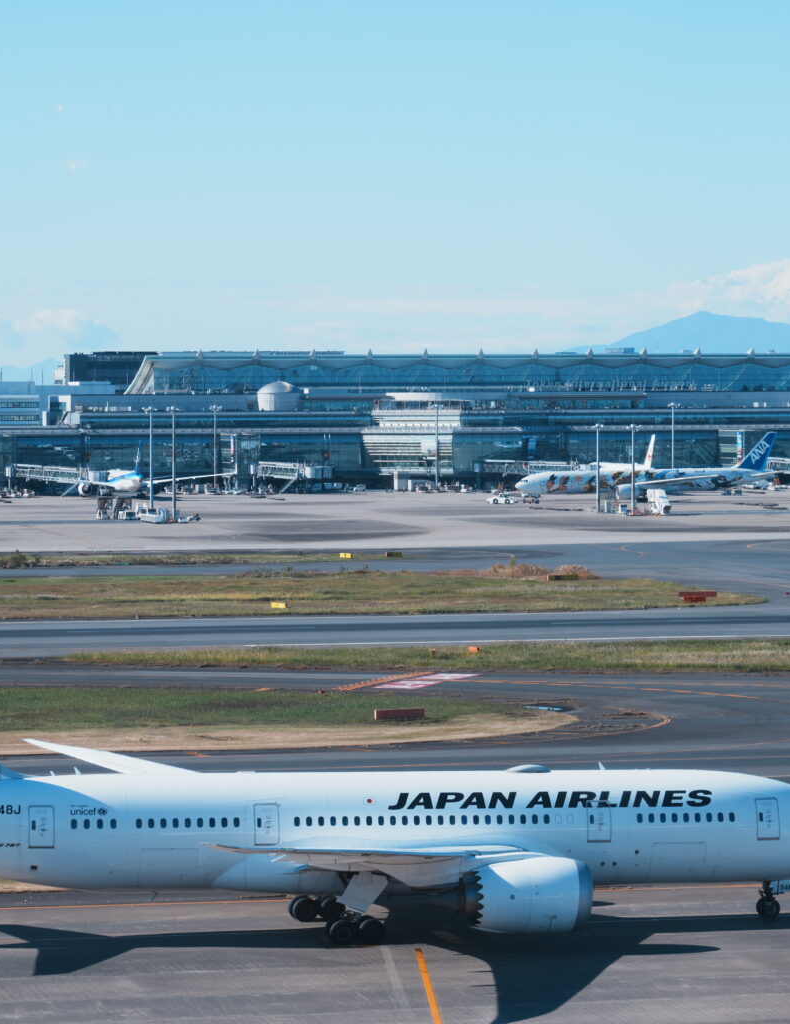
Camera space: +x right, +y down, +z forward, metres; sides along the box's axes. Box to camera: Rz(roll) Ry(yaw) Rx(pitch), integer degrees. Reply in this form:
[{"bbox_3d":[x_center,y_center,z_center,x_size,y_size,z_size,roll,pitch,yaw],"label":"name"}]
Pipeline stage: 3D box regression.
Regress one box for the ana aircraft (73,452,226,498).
[{"bbox_3d":[-78.930,-12.320,1233.090,60.100,17.000,62.800,-1,2,-11],"label":"ana aircraft"}]

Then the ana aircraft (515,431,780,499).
[{"bbox_3d":[68.300,-11.830,1151.110,73.900,18.600,64.800,0,2,-12],"label":"ana aircraft"}]

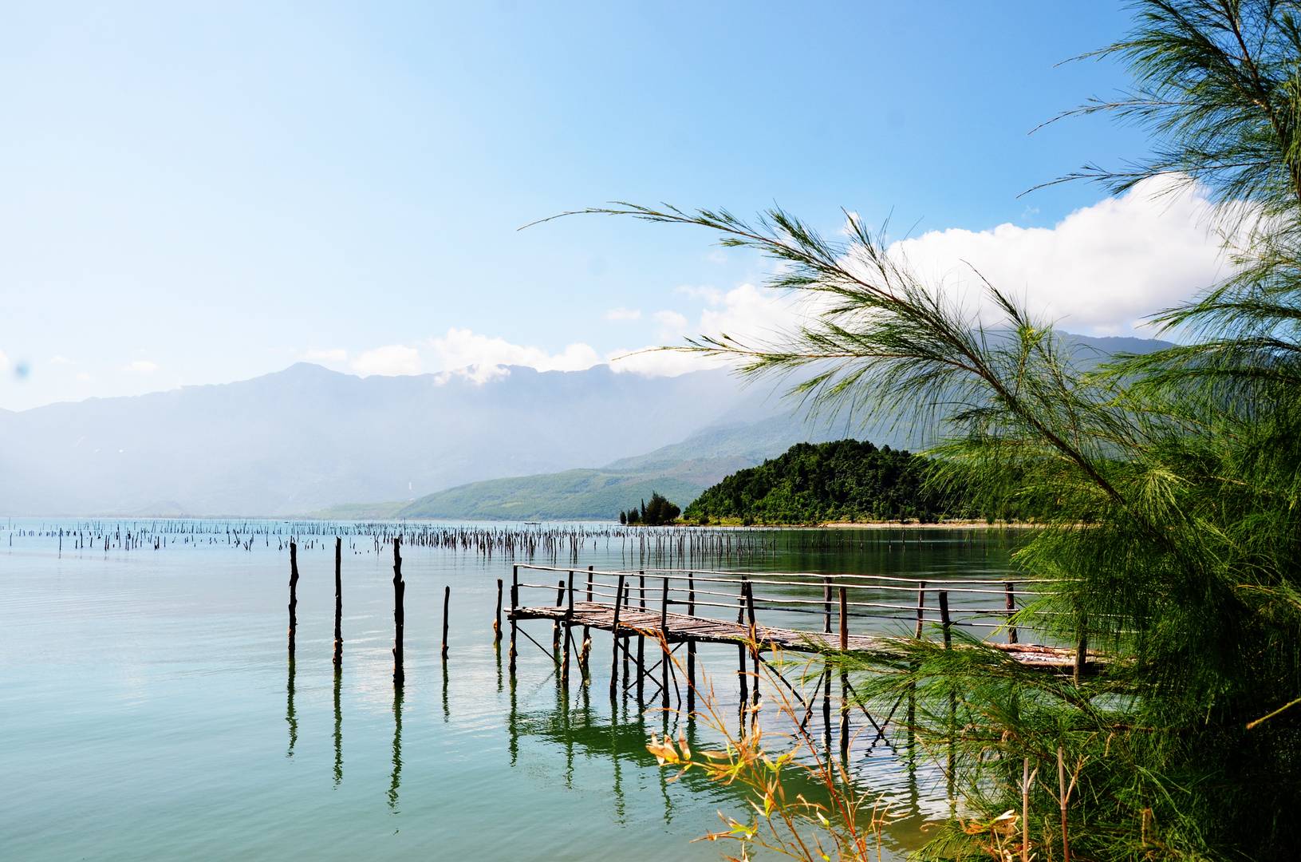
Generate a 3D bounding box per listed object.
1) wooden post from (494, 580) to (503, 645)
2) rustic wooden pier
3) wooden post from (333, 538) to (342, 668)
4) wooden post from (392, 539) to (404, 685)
[{"bbox_3d":[-3.414,4.035,21.987,0.128,1.382,0.128,0,-5,0],"label":"wooden post"},{"bbox_3d":[1.308,3.104,14.784,10.951,1.952,2.942,-5,-7,45],"label":"rustic wooden pier"},{"bbox_3d":[-5.865,3.205,18.269,0.117,2.374,0.117,0,-5,0],"label":"wooden post"},{"bbox_3d":[-4.218,2.997,16.275,0.170,2.433,0.170,0,-5,0],"label":"wooden post"}]

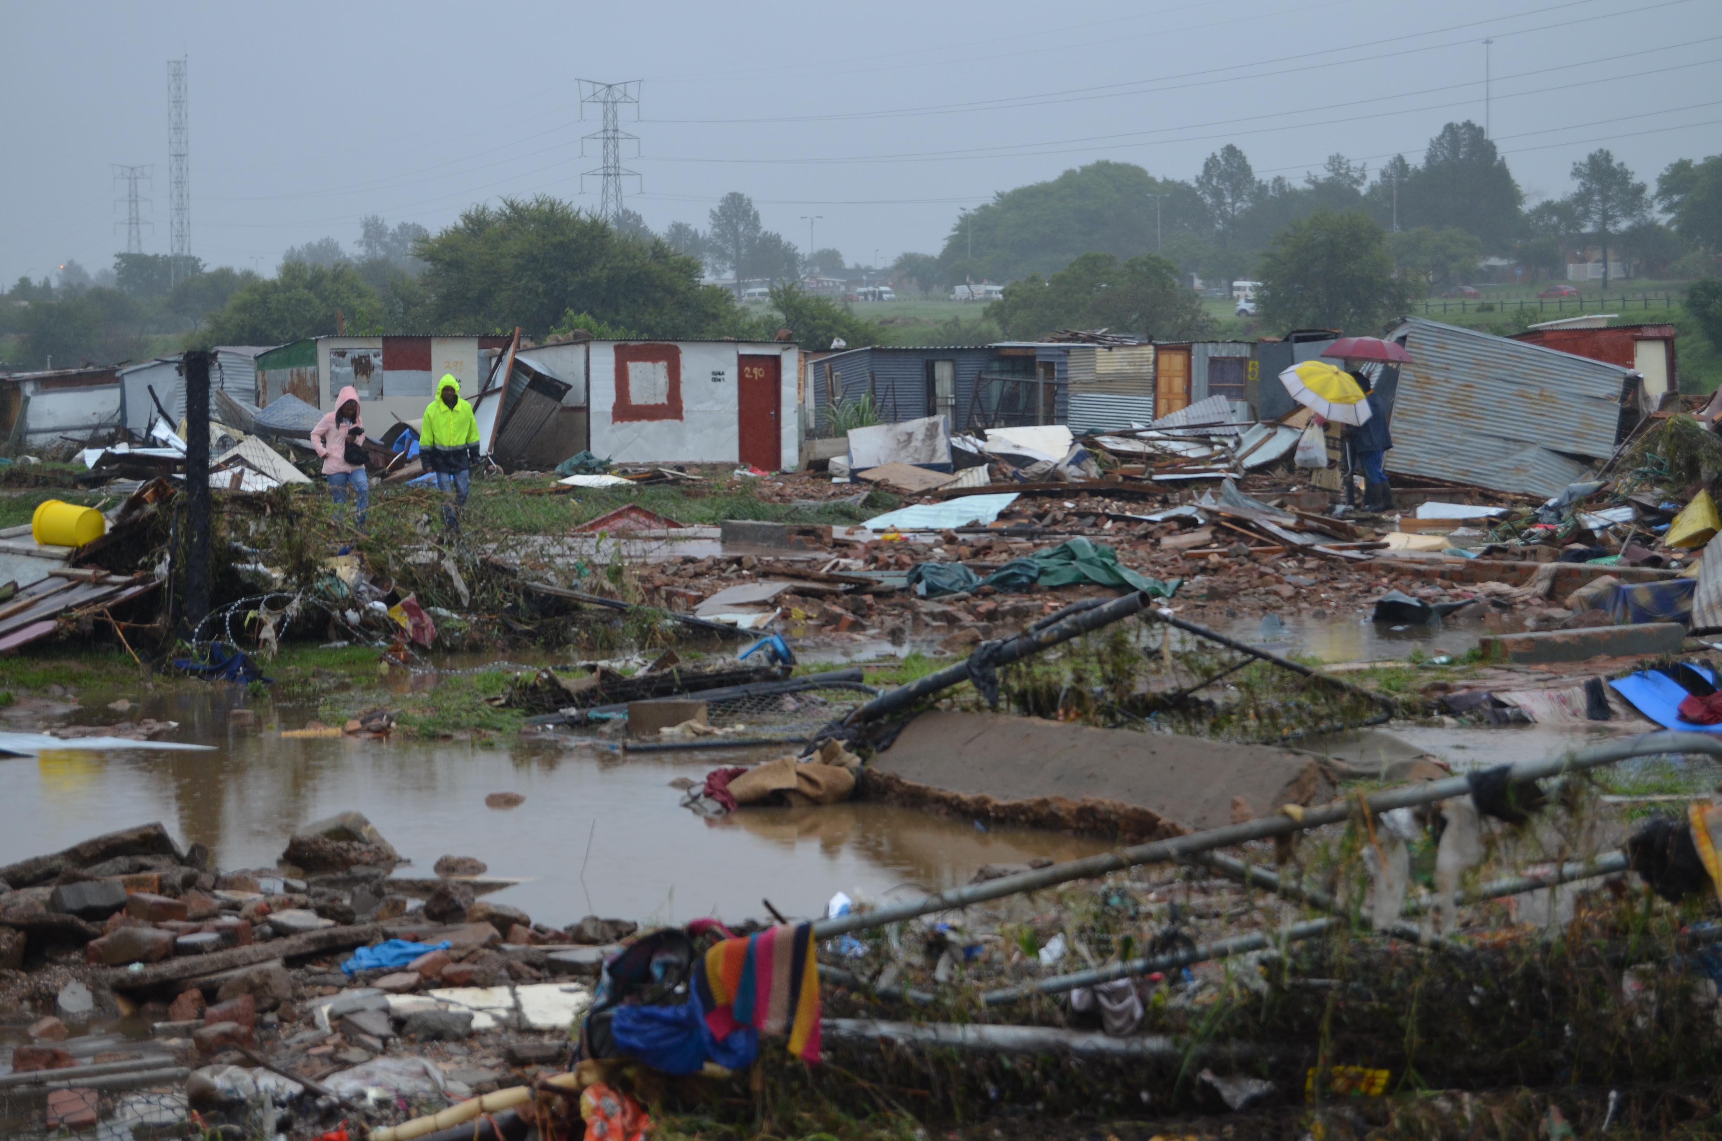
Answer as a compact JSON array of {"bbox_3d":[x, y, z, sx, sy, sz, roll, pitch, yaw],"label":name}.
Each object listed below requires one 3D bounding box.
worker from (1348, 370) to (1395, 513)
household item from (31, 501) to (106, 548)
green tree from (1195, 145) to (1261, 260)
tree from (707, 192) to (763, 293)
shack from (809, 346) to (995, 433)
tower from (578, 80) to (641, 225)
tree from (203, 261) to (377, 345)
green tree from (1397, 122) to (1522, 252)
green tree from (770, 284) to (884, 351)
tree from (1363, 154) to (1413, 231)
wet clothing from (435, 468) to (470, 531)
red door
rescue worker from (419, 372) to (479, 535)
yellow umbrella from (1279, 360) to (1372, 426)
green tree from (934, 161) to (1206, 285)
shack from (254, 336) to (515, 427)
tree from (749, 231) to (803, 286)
[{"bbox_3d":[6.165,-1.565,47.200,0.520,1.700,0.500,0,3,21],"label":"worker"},{"bbox_3d":[-5.705,-0.339,28.200,0.410,0.330,0.330,7,7,36],"label":"household item"},{"bbox_3d":[45.982,-43.682,490.000,8.300,18.800,7.800,0,3,0],"label":"green tree"},{"bbox_3d":[-20.248,-52.376,630.000,9.095,17.098,8.641,0,3,0],"label":"tree"},{"bbox_3d":[0.948,-4.157,89.851,3.100,1.980,3.400,-2,4,-25],"label":"shack"},{"bbox_3d":[-25.322,-37.113,395.000,7.200,25.000,4.600,-2,3,-21],"label":"tower"},{"bbox_3d":[-21.887,-9.147,150.000,6.700,5.600,6.000,-1,3,-8],"label":"tree"},{"bbox_3d":[72.199,-44.510,472.000,15.000,19.000,14.000,0,3,9],"label":"green tree"},{"bbox_3d":[-1.210,-7.988,138.000,4.000,4.300,3.800,-1,3,0],"label":"green tree"},{"bbox_3d":[67.373,-45.776,500.000,6.359,14.772,6.041,0,3,0],"label":"tree"},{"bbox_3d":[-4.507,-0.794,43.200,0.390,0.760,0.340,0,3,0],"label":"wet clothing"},{"bbox_3d":[-1.771,-2.750,68.700,0.820,2.030,0.060,-2,3,-24],"label":"red door"},{"bbox_3d":[-4.568,-1.300,43.500,0.650,1.760,0.420,0,3,-6],"label":"rescue worker"},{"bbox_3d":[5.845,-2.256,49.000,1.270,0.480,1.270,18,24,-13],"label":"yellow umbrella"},{"bbox_3d":[30.467,-49.639,570.000,38.000,20.000,28.000,0,3,0],"label":"green tree"},{"bbox_3d":[-8.150,-2.898,68.342,3.950,2.400,3.600,-2,3,-24],"label":"shack"},{"bbox_3d":[-13.643,-49.454,630.000,9.000,10.300,9.000,0,3,0],"label":"tree"}]

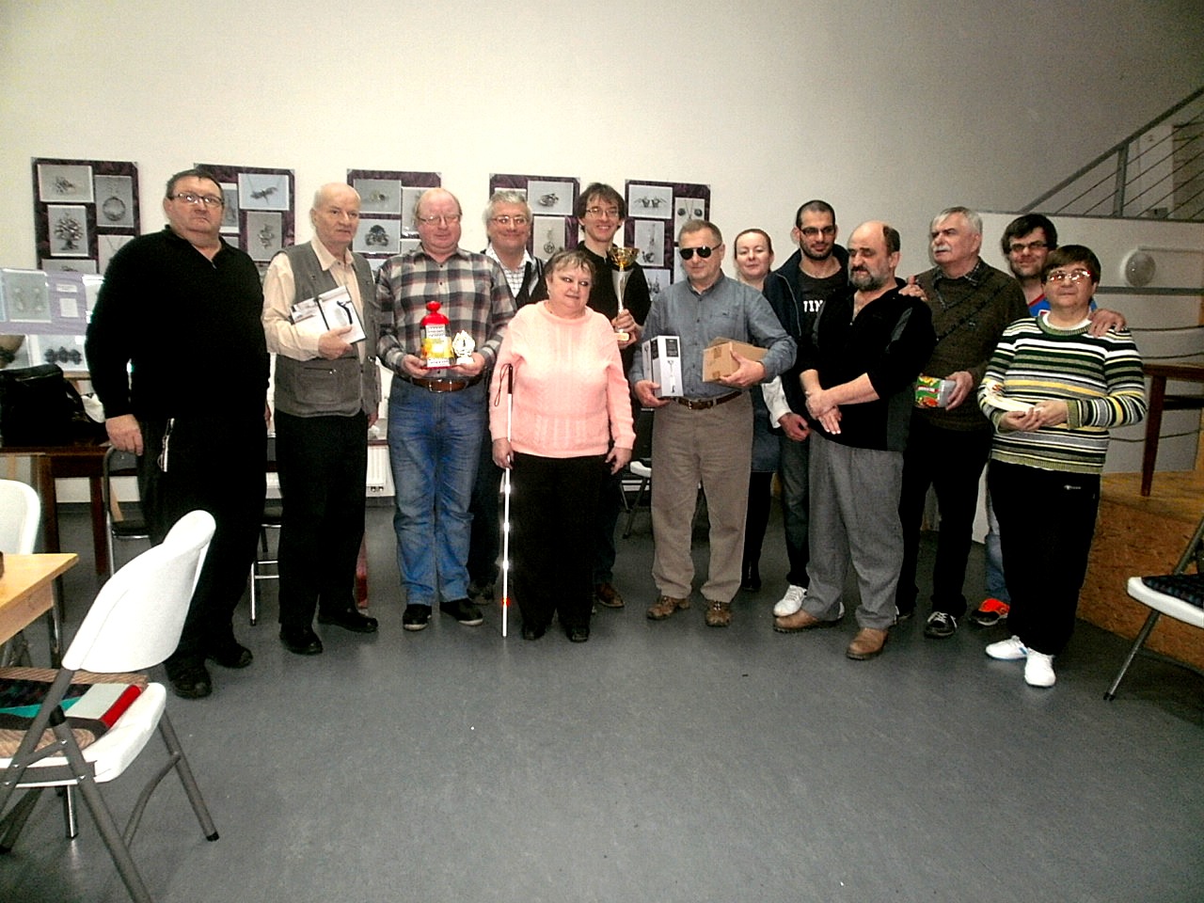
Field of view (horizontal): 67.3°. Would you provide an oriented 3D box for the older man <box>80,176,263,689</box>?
[{"bbox_3d":[-1.432,-0.079,3.104,0.610,1.734,0.410,-4,9,-31],"label":"older man"}]

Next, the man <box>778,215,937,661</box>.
[{"bbox_3d":[0.989,-0.066,3.580,0.550,1.642,0.420,7,10,40],"label":"man"}]

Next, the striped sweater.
[{"bbox_3d":[1.678,-0.218,3.288,0.580,0.568,0.350,5,9,27],"label":"striped sweater"}]

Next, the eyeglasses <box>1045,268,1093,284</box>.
[{"bbox_3d":[1.618,-0.605,3.120,0.140,0.042,0.140,-2,3,27],"label":"eyeglasses"}]

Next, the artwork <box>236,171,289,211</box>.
[{"bbox_3d":[-2.108,-1.617,5.638,0.300,0.212,0.015,-1,8,-9],"label":"artwork"}]

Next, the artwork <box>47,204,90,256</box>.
[{"bbox_3d":[-3.286,-1.357,5.557,0.219,0.304,0.020,-1,8,-10],"label":"artwork"}]

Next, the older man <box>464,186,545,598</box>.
[{"bbox_3d":[-0.414,-0.235,4.015,0.520,1.785,0.360,0,8,-6],"label":"older man"}]

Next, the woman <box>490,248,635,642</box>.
[{"bbox_3d":[-0.153,-0.028,3.607,0.590,1.529,0.380,0,8,-3],"label":"woman"}]

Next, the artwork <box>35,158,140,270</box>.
[{"bbox_3d":[-3.164,-1.384,5.580,0.590,0.800,0.025,-1,8,-10],"label":"artwork"}]

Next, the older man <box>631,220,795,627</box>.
[{"bbox_3d":[0.463,-0.121,3.784,0.620,1.645,0.450,2,8,11],"label":"older man"}]

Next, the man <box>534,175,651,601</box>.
[{"bbox_3d":[-0.058,-0.240,3.954,0.500,1.820,0.420,0,8,-5],"label":"man"}]

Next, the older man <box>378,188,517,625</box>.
[{"bbox_3d":[-0.601,-0.165,3.650,0.530,1.745,0.420,0,8,-7],"label":"older man"}]

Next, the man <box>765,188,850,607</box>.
[{"bbox_3d":[0.941,-0.184,3.943,0.530,1.775,0.360,4,8,20],"label":"man"}]

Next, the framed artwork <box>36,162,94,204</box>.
[{"bbox_3d":[-3.235,-1.615,5.453,0.300,0.212,0.015,-1,8,-9],"label":"framed artwork"}]

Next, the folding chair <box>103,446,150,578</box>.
[{"bbox_3d":[-1.604,0.341,3.435,0.450,0.780,0.460,-3,9,-24],"label":"folding chair"}]

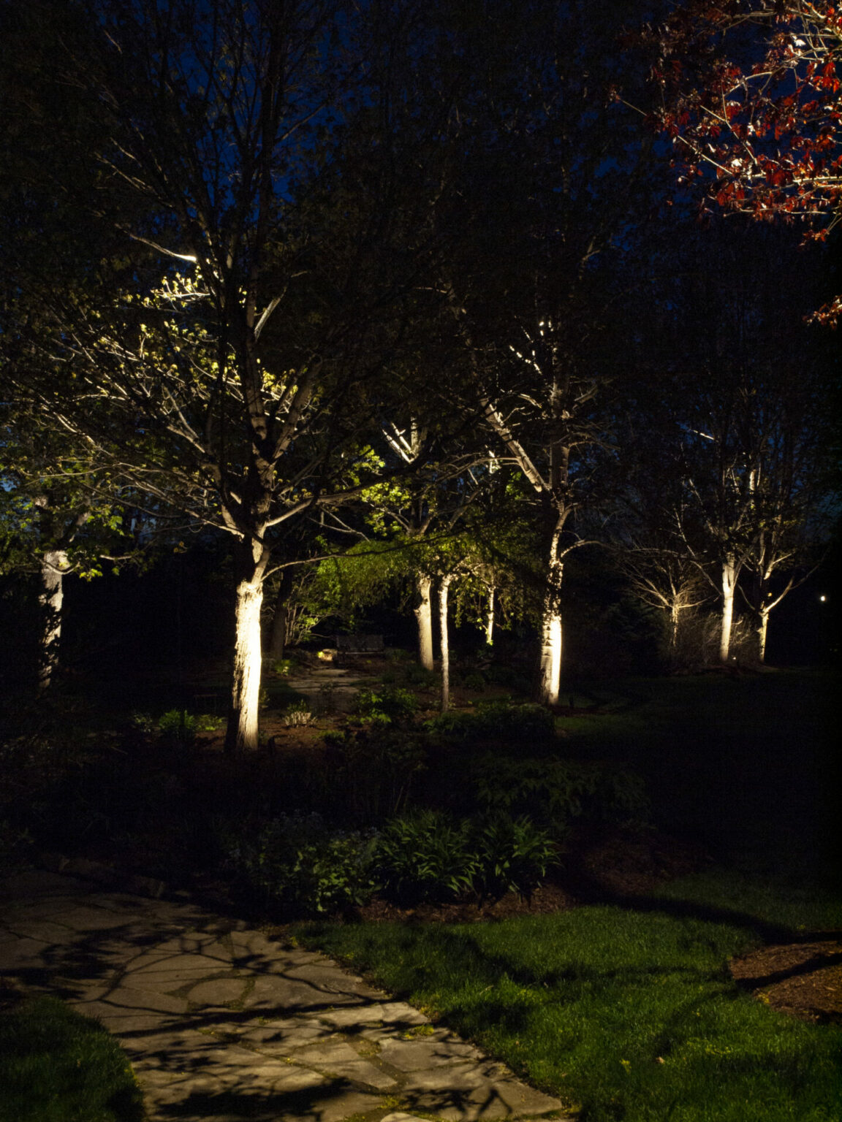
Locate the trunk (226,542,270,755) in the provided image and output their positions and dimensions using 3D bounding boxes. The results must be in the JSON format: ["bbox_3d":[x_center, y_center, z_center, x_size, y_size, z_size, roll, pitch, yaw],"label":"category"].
[{"bbox_3d":[-1.744,0.868,13.032,0.427,2.150,0.400,0,-2,0],"label":"trunk"}]

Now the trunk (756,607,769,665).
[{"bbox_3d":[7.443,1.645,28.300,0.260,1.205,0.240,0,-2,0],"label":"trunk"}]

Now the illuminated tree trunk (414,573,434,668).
[{"bbox_3d":[0.065,1.264,27.300,0.390,2.067,0.360,0,-2,0],"label":"illuminated tree trunk"}]

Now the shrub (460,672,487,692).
[{"bbox_3d":[0.886,2.048,22.032,0.447,0.349,0.420,0,-2,0],"label":"shrub"}]

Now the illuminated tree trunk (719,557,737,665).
[{"bbox_3d":[7.549,1.174,31.855,0.409,2.671,0.360,0,-2,0],"label":"illuminated tree trunk"}]

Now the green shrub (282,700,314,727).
[{"bbox_3d":[-1.520,1.882,16.000,0.390,0.330,0.360,0,-2,0],"label":"green shrub"}]

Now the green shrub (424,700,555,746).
[{"bbox_3d":[0.770,1.775,14.600,1.460,0.450,1.100,0,-2,0],"label":"green shrub"}]

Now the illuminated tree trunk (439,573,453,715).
[{"bbox_3d":[0.343,1.119,17.800,0.170,1.913,0.150,0,-2,0],"label":"illuminated tree trunk"}]

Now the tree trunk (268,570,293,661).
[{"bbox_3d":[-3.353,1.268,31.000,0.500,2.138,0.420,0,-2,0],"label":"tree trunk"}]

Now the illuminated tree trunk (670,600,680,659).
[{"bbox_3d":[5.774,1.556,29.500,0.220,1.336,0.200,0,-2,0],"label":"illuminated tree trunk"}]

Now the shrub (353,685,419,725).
[{"bbox_3d":[-0.446,1.828,16.489,0.836,0.481,0.750,0,-2,0],"label":"shrub"}]

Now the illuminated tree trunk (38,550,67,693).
[{"bbox_3d":[-6.262,0.999,22.053,0.448,2.430,0.450,0,-2,0],"label":"illuminated tree trunk"}]

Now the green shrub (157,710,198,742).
[{"bbox_3d":[-2.680,1.817,14.260,0.434,0.353,0.420,0,-2,0],"label":"green shrub"}]

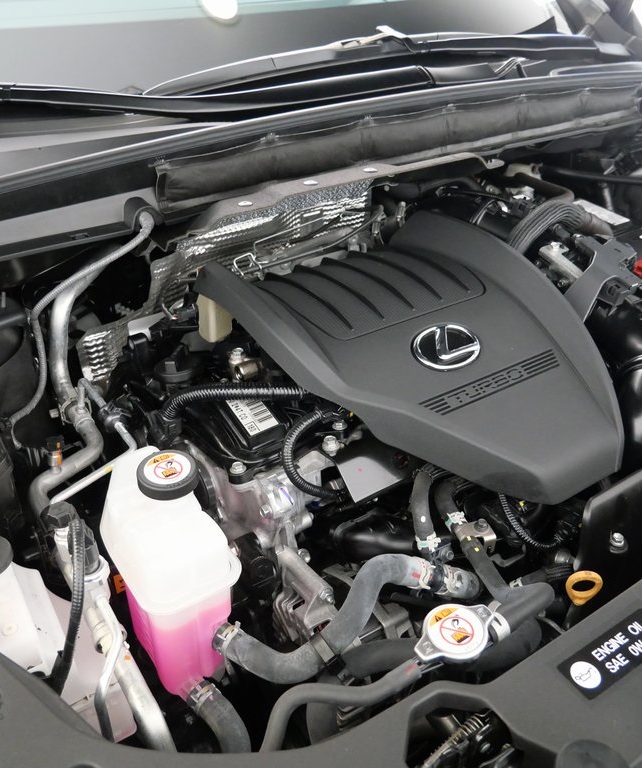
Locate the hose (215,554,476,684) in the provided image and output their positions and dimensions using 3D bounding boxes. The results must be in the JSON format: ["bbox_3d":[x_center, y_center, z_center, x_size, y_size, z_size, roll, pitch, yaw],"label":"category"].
[{"bbox_3d":[0.020,0.203,0.638,0.225,0.090,0.075,-1,35,-4],"label":"hose"}]

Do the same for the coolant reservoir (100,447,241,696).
[{"bbox_3d":[-0.132,0.156,0.617,0.092,0.195,0.135,-20,41,-28],"label":"coolant reservoir"}]

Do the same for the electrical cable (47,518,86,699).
[{"bbox_3d":[-0.197,0.178,0.560,0.030,0.110,0.085,2,35,0],"label":"electrical cable"}]

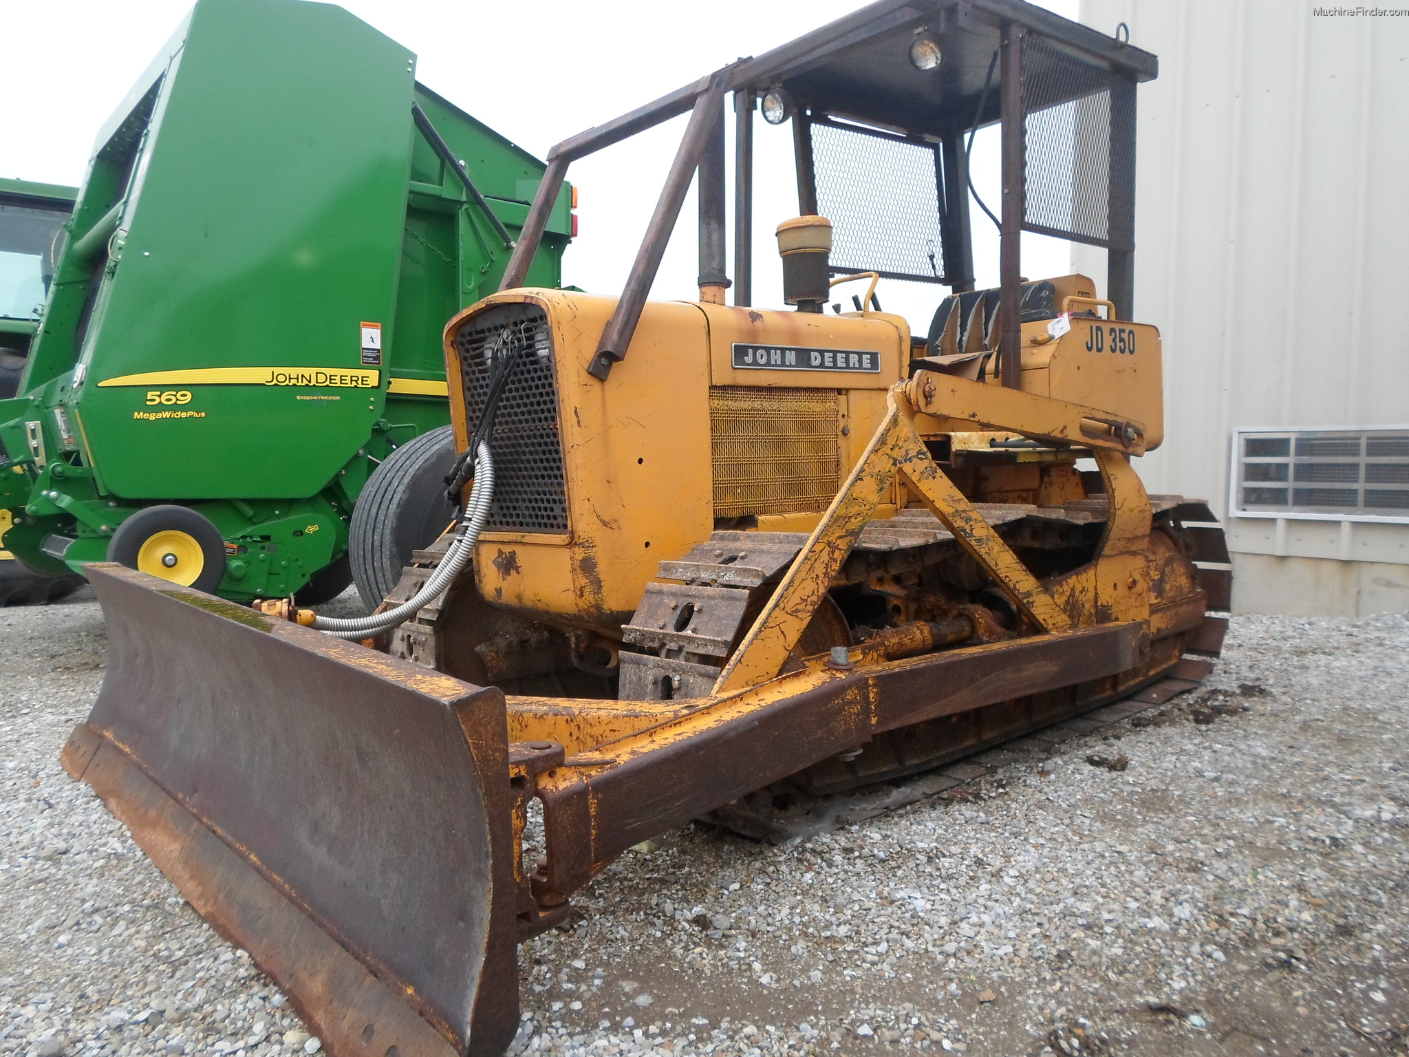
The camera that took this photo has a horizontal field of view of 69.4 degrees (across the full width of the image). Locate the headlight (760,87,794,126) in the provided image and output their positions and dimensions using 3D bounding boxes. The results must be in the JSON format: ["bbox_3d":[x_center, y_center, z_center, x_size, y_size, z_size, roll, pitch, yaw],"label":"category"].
[{"bbox_3d":[0.273,-1.510,3.652,0.095,0.132,0.130,-5,6,-42],"label":"headlight"}]

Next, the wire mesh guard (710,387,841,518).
[{"bbox_3d":[0.212,-0.216,2.889,0.515,0.349,0.020,-5,6,-42],"label":"wire mesh guard"}]

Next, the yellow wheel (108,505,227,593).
[{"bbox_3d":[-1.917,0.115,3.630,0.400,0.400,0.160,-5,6,-38],"label":"yellow wheel"}]

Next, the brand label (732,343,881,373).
[{"bbox_3d":[0.310,-0.488,2.946,0.630,0.065,0.012,-5,6,-42],"label":"brand label"}]

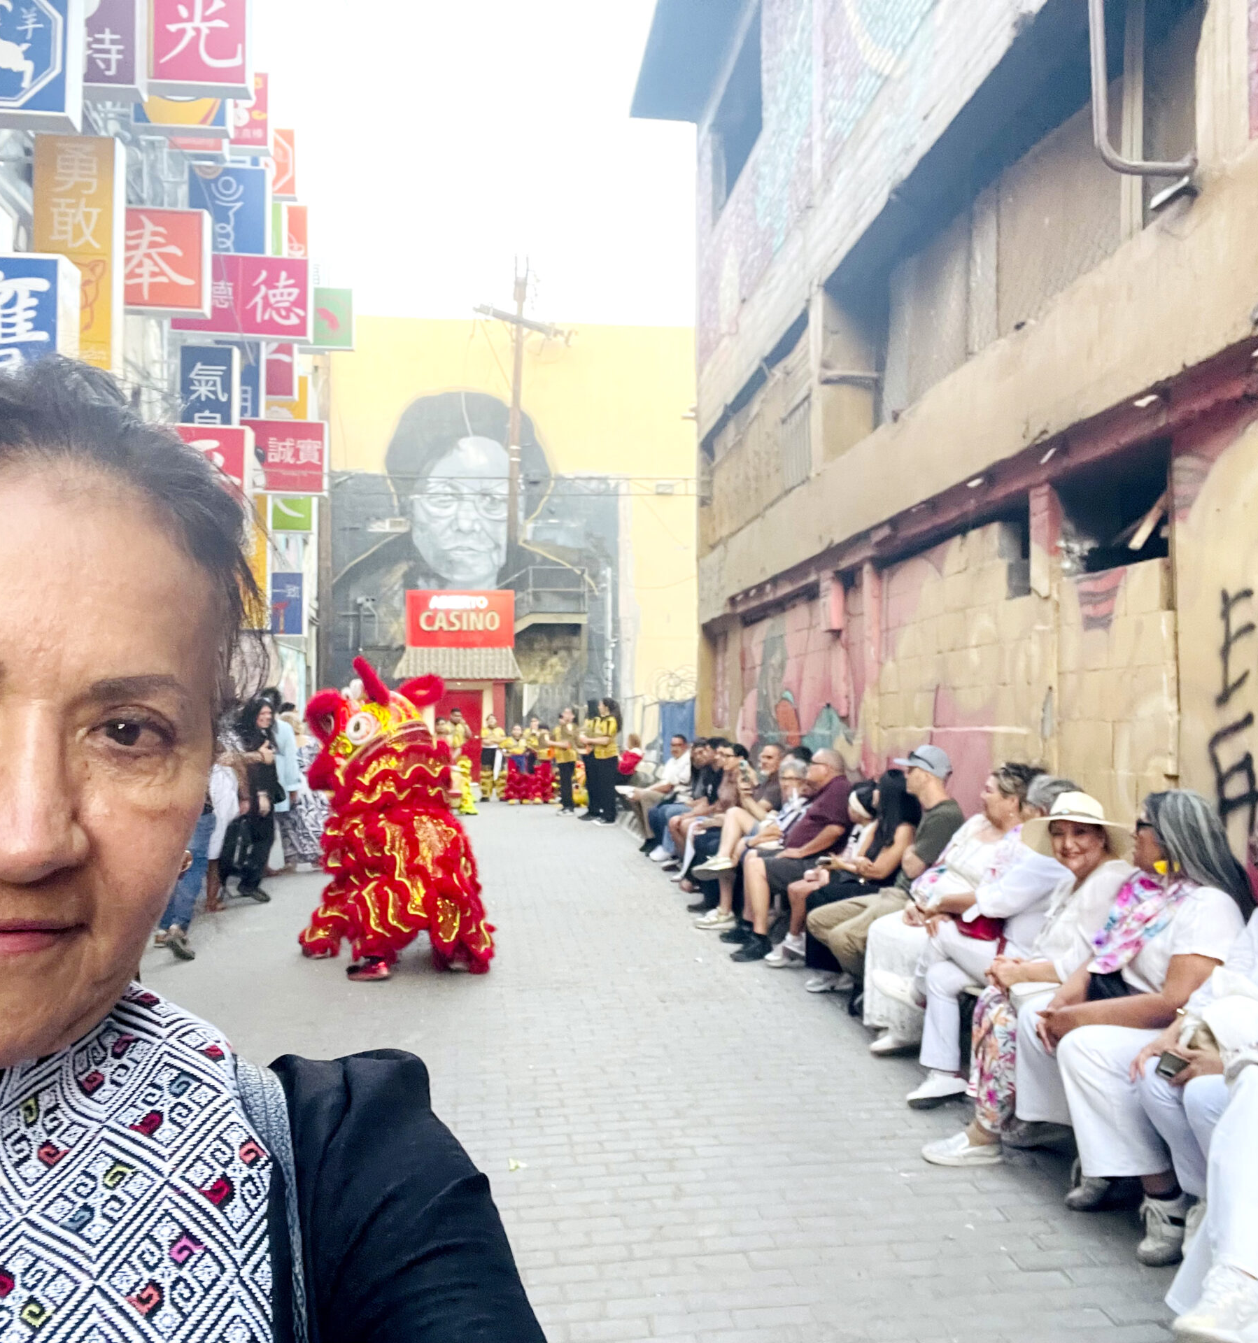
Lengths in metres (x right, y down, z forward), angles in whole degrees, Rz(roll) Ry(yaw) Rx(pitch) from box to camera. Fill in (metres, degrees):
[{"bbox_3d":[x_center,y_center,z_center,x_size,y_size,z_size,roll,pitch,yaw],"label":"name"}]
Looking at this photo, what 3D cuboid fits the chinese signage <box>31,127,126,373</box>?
[{"bbox_3d":[-3.193,-2.391,6.902,0.458,1.388,0.190,0,-2,-7],"label":"chinese signage"}]

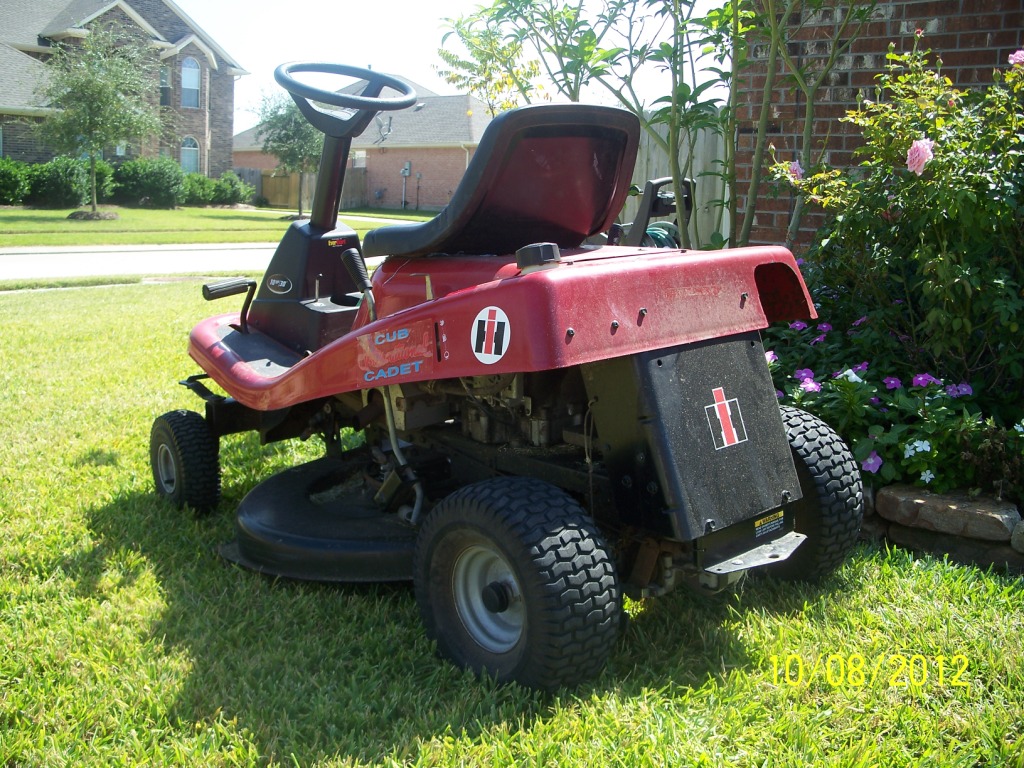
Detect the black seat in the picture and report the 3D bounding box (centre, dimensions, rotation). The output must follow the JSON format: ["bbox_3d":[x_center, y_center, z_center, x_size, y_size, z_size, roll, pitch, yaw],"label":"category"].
[{"bbox_3d":[-0.025,-0.403,2.244,0.410,0.315,0.500,-11,16,-43],"label":"black seat"}]

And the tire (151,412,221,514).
[{"bbox_3d":[-0.812,0.203,2.718,0.100,0.279,0.279,-9,14,-36],"label":"tire"}]

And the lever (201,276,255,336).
[{"bbox_3d":[-0.727,-0.196,2.746,0.155,0.150,0.080,-11,16,-43],"label":"lever"}]

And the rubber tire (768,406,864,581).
[{"bbox_3d":[0.554,0.236,2.317,0.165,0.374,0.374,-11,16,-43],"label":"rubber tire"}]

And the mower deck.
[{"bbox_3d":[-0.274,0.262,2.602,0.860,0.150,0.780,-11,16,-43],"label":"mower deck"}]

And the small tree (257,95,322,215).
[{"bbox_3d":[-6.466,-6.933,33.156,2.423,3.678,2.423,1,11,0],"label":"small tree"}]

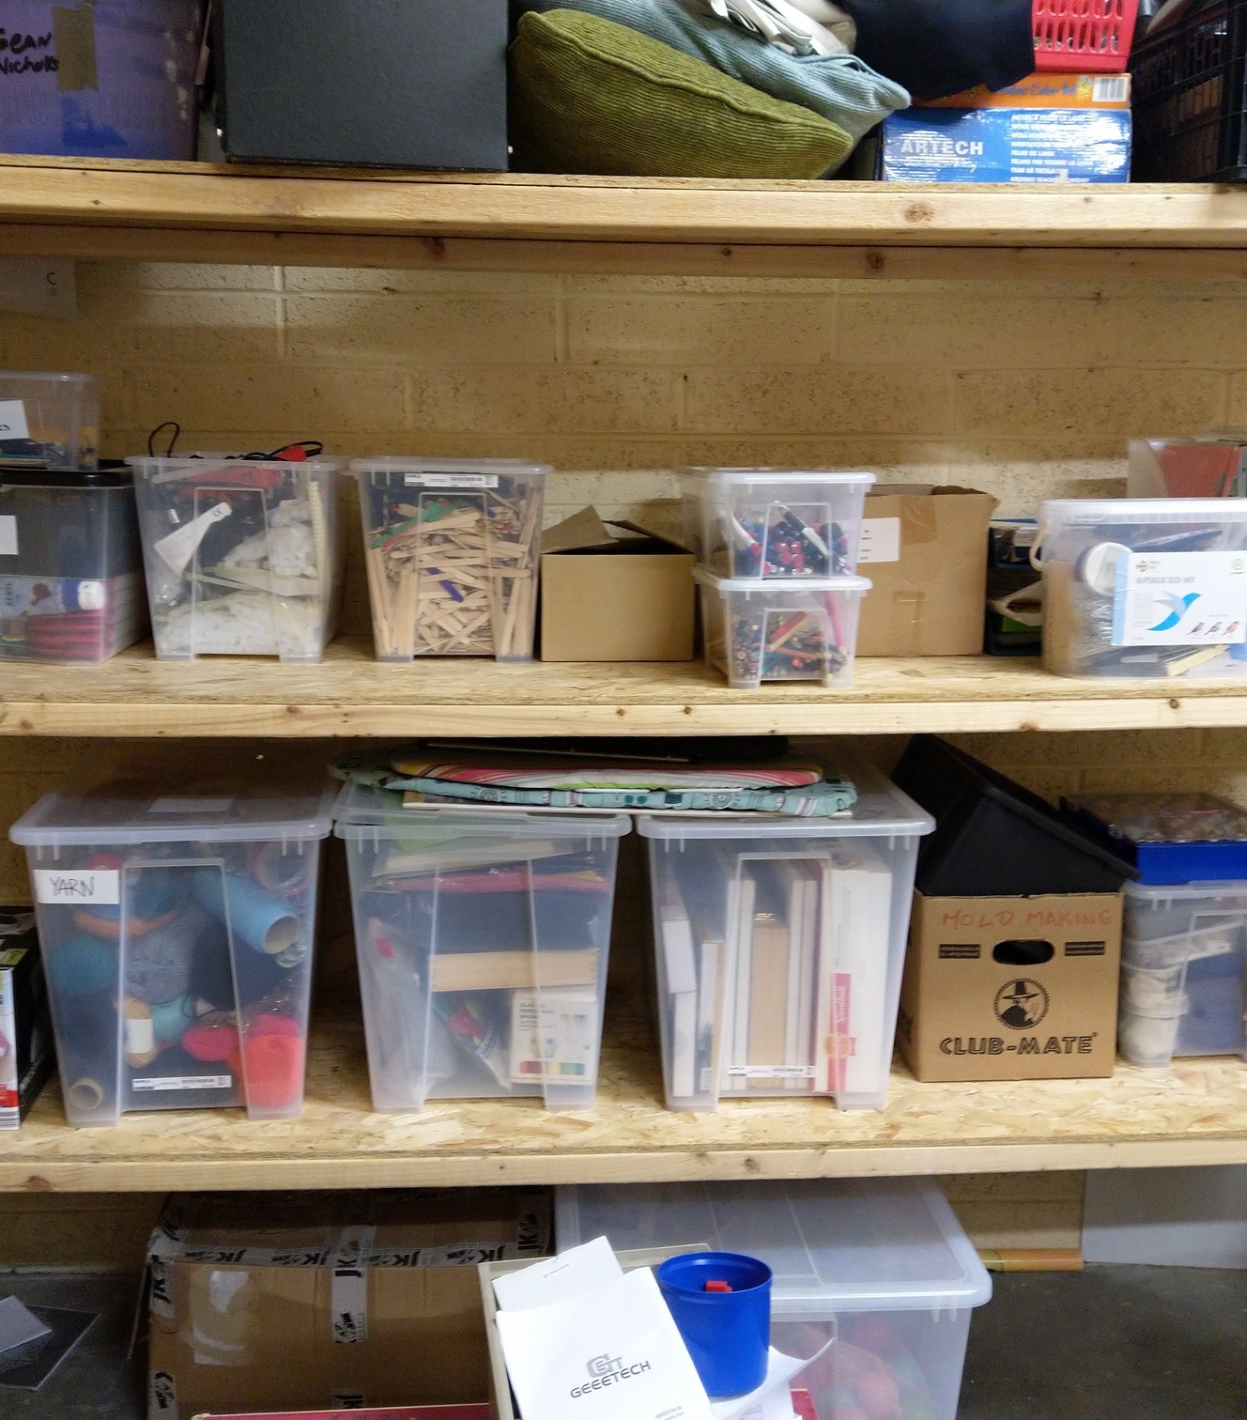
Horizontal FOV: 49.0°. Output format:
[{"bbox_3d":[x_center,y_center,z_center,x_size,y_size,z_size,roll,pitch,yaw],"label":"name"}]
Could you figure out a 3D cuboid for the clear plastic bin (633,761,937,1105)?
[{"bbox_3d":[0.196,0.287,2.036,0.389,0.422,0.566,0,10,-3],"label":"clear plastic bin"}]

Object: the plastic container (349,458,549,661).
[{"bbox_3d":[-0.256,-0.225,2.067,0.280,0.280,0.390,0,8,-5],"label":"plastic container"}]

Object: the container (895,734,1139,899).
[{"bbox_3d":[0.568,0.223,2.116,0.260,0.180,0.370,31,6,-6],"label":"container"}]

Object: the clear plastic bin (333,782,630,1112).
[{"bbox_3d":[-0.192,0.292,2.035,0.386,0.422,0.560,0,10,-3],"label":"clear plastic bin"}]

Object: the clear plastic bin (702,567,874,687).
[{"bbox_3d":[0.199,-0.112,1.787,0.190,0.140,0.280,0,8,-4],"label":"clear plastic bin"}]

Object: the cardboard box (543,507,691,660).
[{"bbox_3d":[-0.013,-0.196,2.055,0.217,0.215,0.220,0,10,-3],"label":"cardboard box"}]

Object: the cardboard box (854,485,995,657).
[{"bbox_3d":[0.422,-0.218,2.095,0.207,0.239,0.220,0,10,-3],"label":"cardboard box"}]

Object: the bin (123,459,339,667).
[{"bbox_3d":[-0.545,-0.236,2.030,0.277,0.282,0.385,0,10,-6],"label":"bin"}]

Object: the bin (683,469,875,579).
[{"bbox_3d":[0.193,-0.237,1.768,0.190,0.140,0.280,-1,8,-7],"label":"bin"}]

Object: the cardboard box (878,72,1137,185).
[{"bbox_3d":[0.462,-0.701,1.718,0.295,0.125,0.220,0,8,-3],"label":"cardboard box"}]

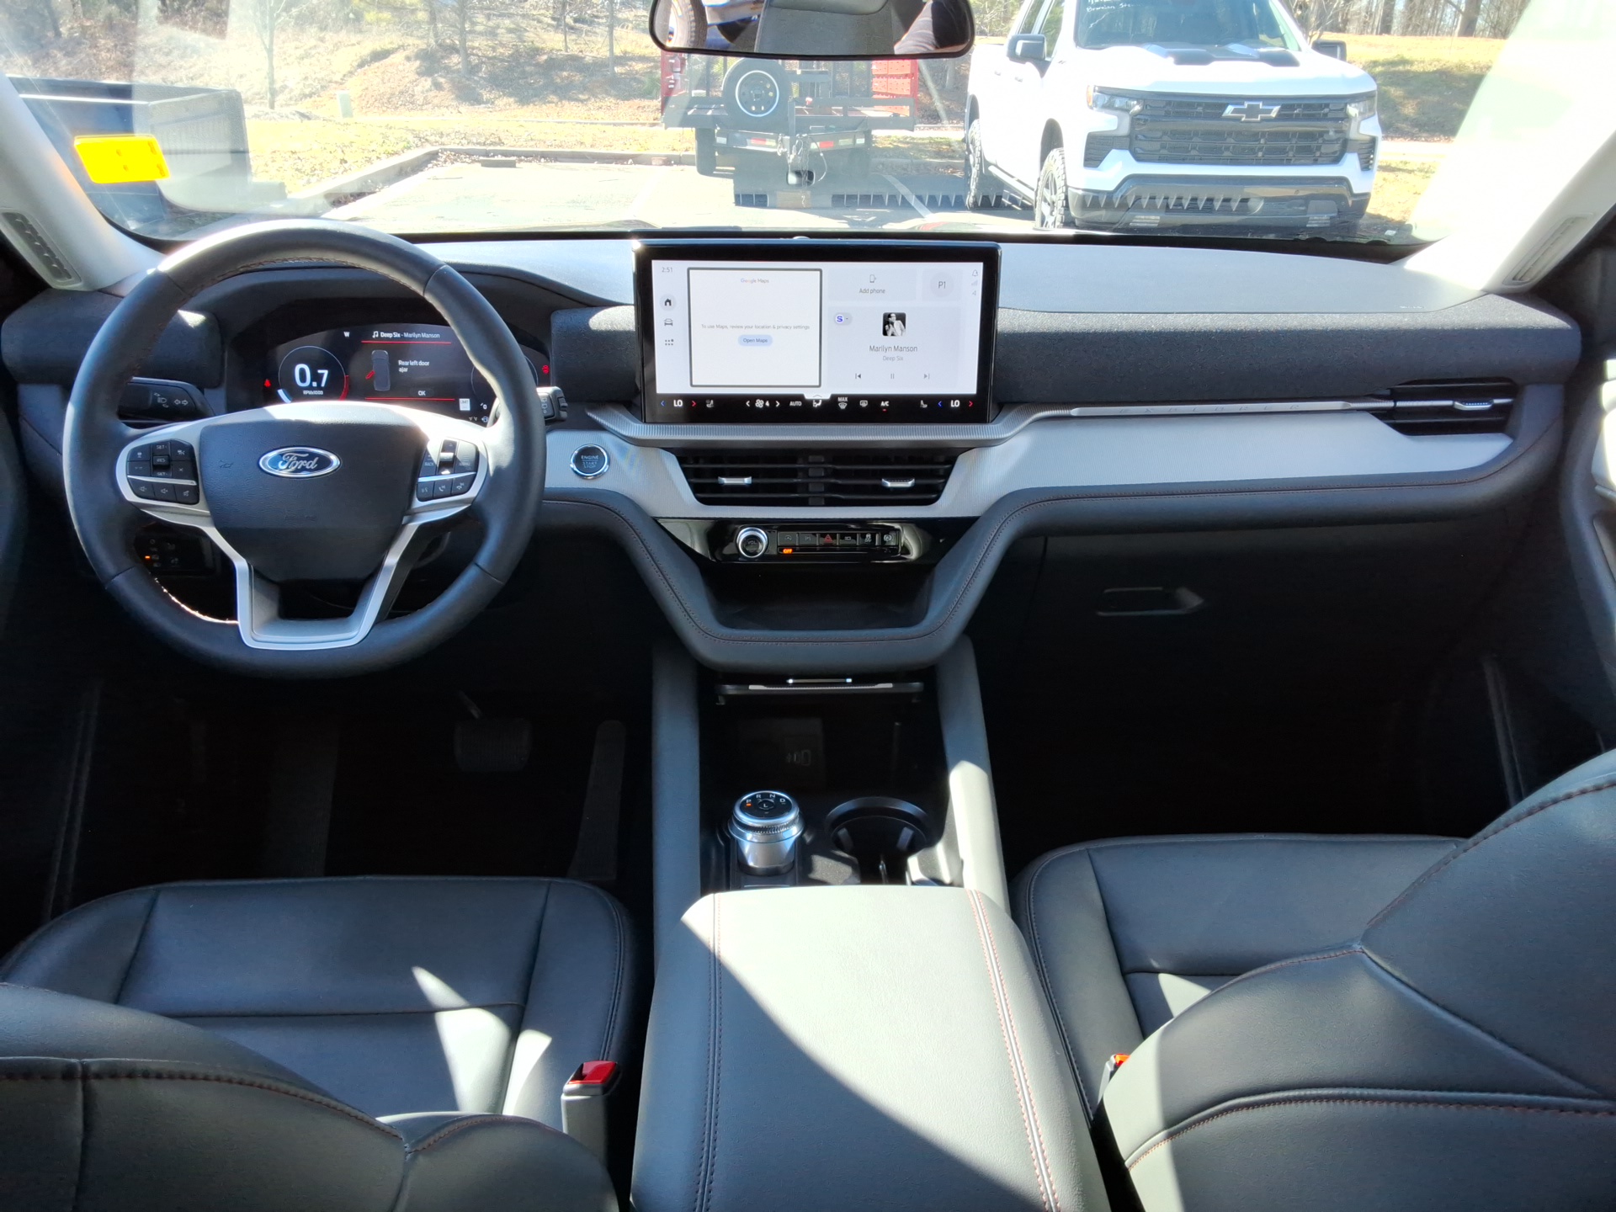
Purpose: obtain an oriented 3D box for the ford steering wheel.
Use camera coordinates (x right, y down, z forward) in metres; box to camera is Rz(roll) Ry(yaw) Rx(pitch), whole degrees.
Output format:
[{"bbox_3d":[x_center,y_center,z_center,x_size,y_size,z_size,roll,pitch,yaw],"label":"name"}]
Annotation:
[{"bbox_3d":[-0.392,-0.121,1.046,0.378,0.362,0.085,0,-1,-2],"label":"ford steering wheel"}]

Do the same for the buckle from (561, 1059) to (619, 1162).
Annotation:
[{"bbox_3d":[-0.145,0.357,0.888,0.032,0.085,0.041,3,16,7],"label":"buckle"}]

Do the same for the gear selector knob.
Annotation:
[{"bbox_3d":[-0.034,0.185,1.070,0.059,0.051,0.059,0,22,-2],"label":"gear selector knob"}]

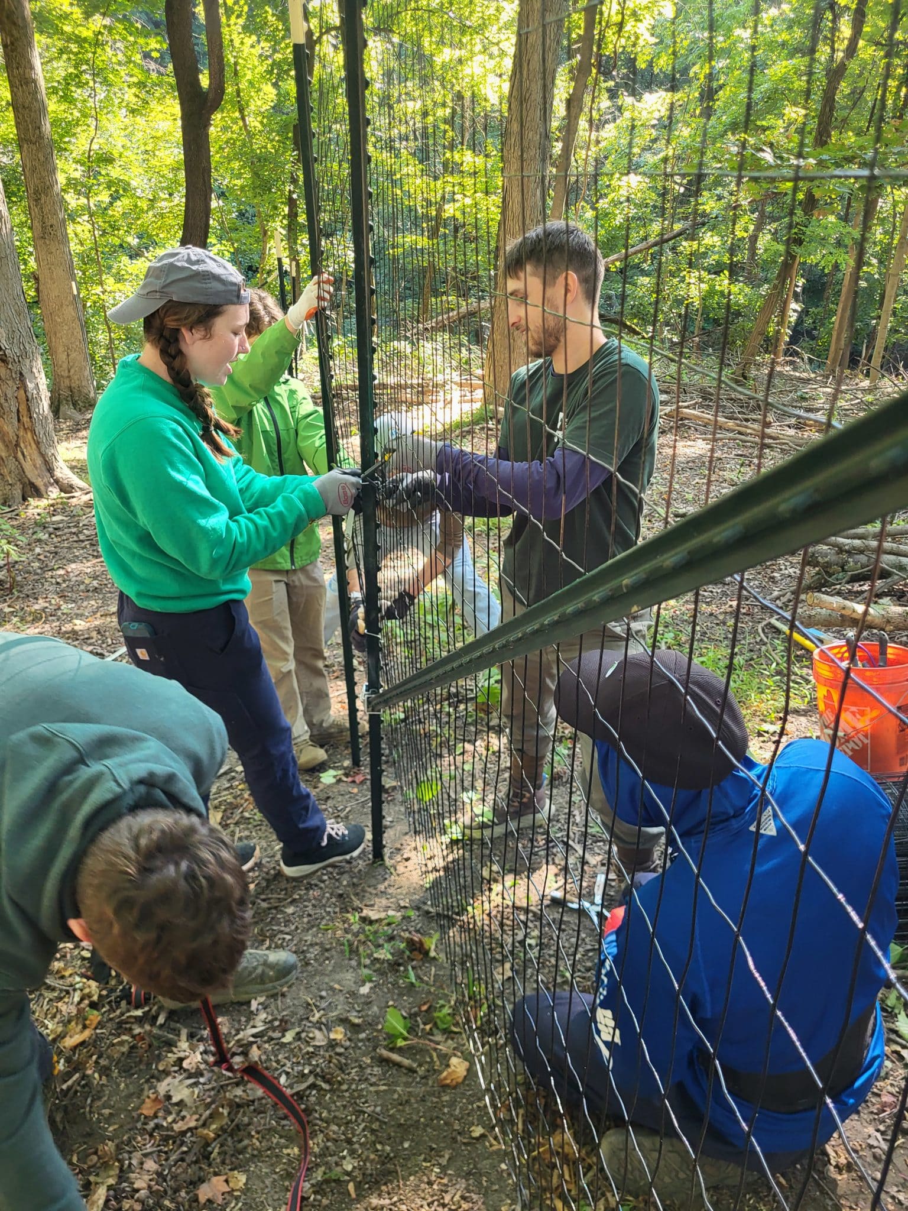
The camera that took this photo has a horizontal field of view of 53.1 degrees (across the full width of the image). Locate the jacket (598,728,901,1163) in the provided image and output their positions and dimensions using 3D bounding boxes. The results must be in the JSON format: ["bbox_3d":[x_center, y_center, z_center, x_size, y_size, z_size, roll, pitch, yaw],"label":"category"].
[{"bbox_3d":[0.528,0.579,1.610,0.460,0.640,0.510,4,24,36],"label":"jacket"}]

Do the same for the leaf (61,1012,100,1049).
[{"bbox_3d":[-0.823,0.940,2.006,0.042,0.020,0.097,13,29,25],"label":"leaf"}]

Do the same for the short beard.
[{"bbox_3d":[0.191,-0.558,1.880,0.090,0.105,0.130,-12,26,4],"label":"short beard"}]

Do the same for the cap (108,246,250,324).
[{"bbox_3d":[-0.549,-0.637,1.810,0.270,0.145,0.175,-1,26,-2],"label":"cap"}]

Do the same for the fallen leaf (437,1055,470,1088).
[{"bbox_3d":[-0.001,0.987,1.921,0.048,0.025,0.079,21,33,36],"label":"fallen leaf"}]

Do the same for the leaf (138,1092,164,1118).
[{"bbox_3d":[-0.616,1.018,1.853,0.046,0.018,0.046,-15,30,-29],"label":"leaf"}]

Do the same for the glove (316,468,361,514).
[{"bbox_3d":[-0.240,-0.244,1.950,0.125,0.100,0.090,-4,26,-9],"label":"glove"}]

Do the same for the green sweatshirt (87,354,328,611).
[{"bbox_3d":[-0.526,-0.269,1.950,0.480,0.550,0.440,-2,26,-5],"label":"green sweatshirt"}]

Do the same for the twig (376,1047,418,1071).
[{"bbox_3d":[-0.123,0.972,1.948,0.098,0.020,0.020,12,28,23],"label":"twig"}]

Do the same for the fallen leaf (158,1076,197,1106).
[{"bbox_3d":[-0.573,1.003,1.884,0.080,0.018,0.068,5,26,9],"label":"fallen leaf"}]

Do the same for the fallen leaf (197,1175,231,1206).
[{"bbox_3d":[-0.448,1.094,1.700,0.059,0.018,0.060,-1,26,-3],"label":"fallen leaf"}]

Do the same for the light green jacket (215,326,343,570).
[{"bbox_3d":[-0.528,-0.480,2.720,0.480,0.710,0.400,-13,25,-29],"label":"light green jacket"}]

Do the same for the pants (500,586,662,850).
[{"bbox_3d":[0.306,0.226,2.268,0.350,0.750,0.400,-9,27,-18],"label":"pants"}]

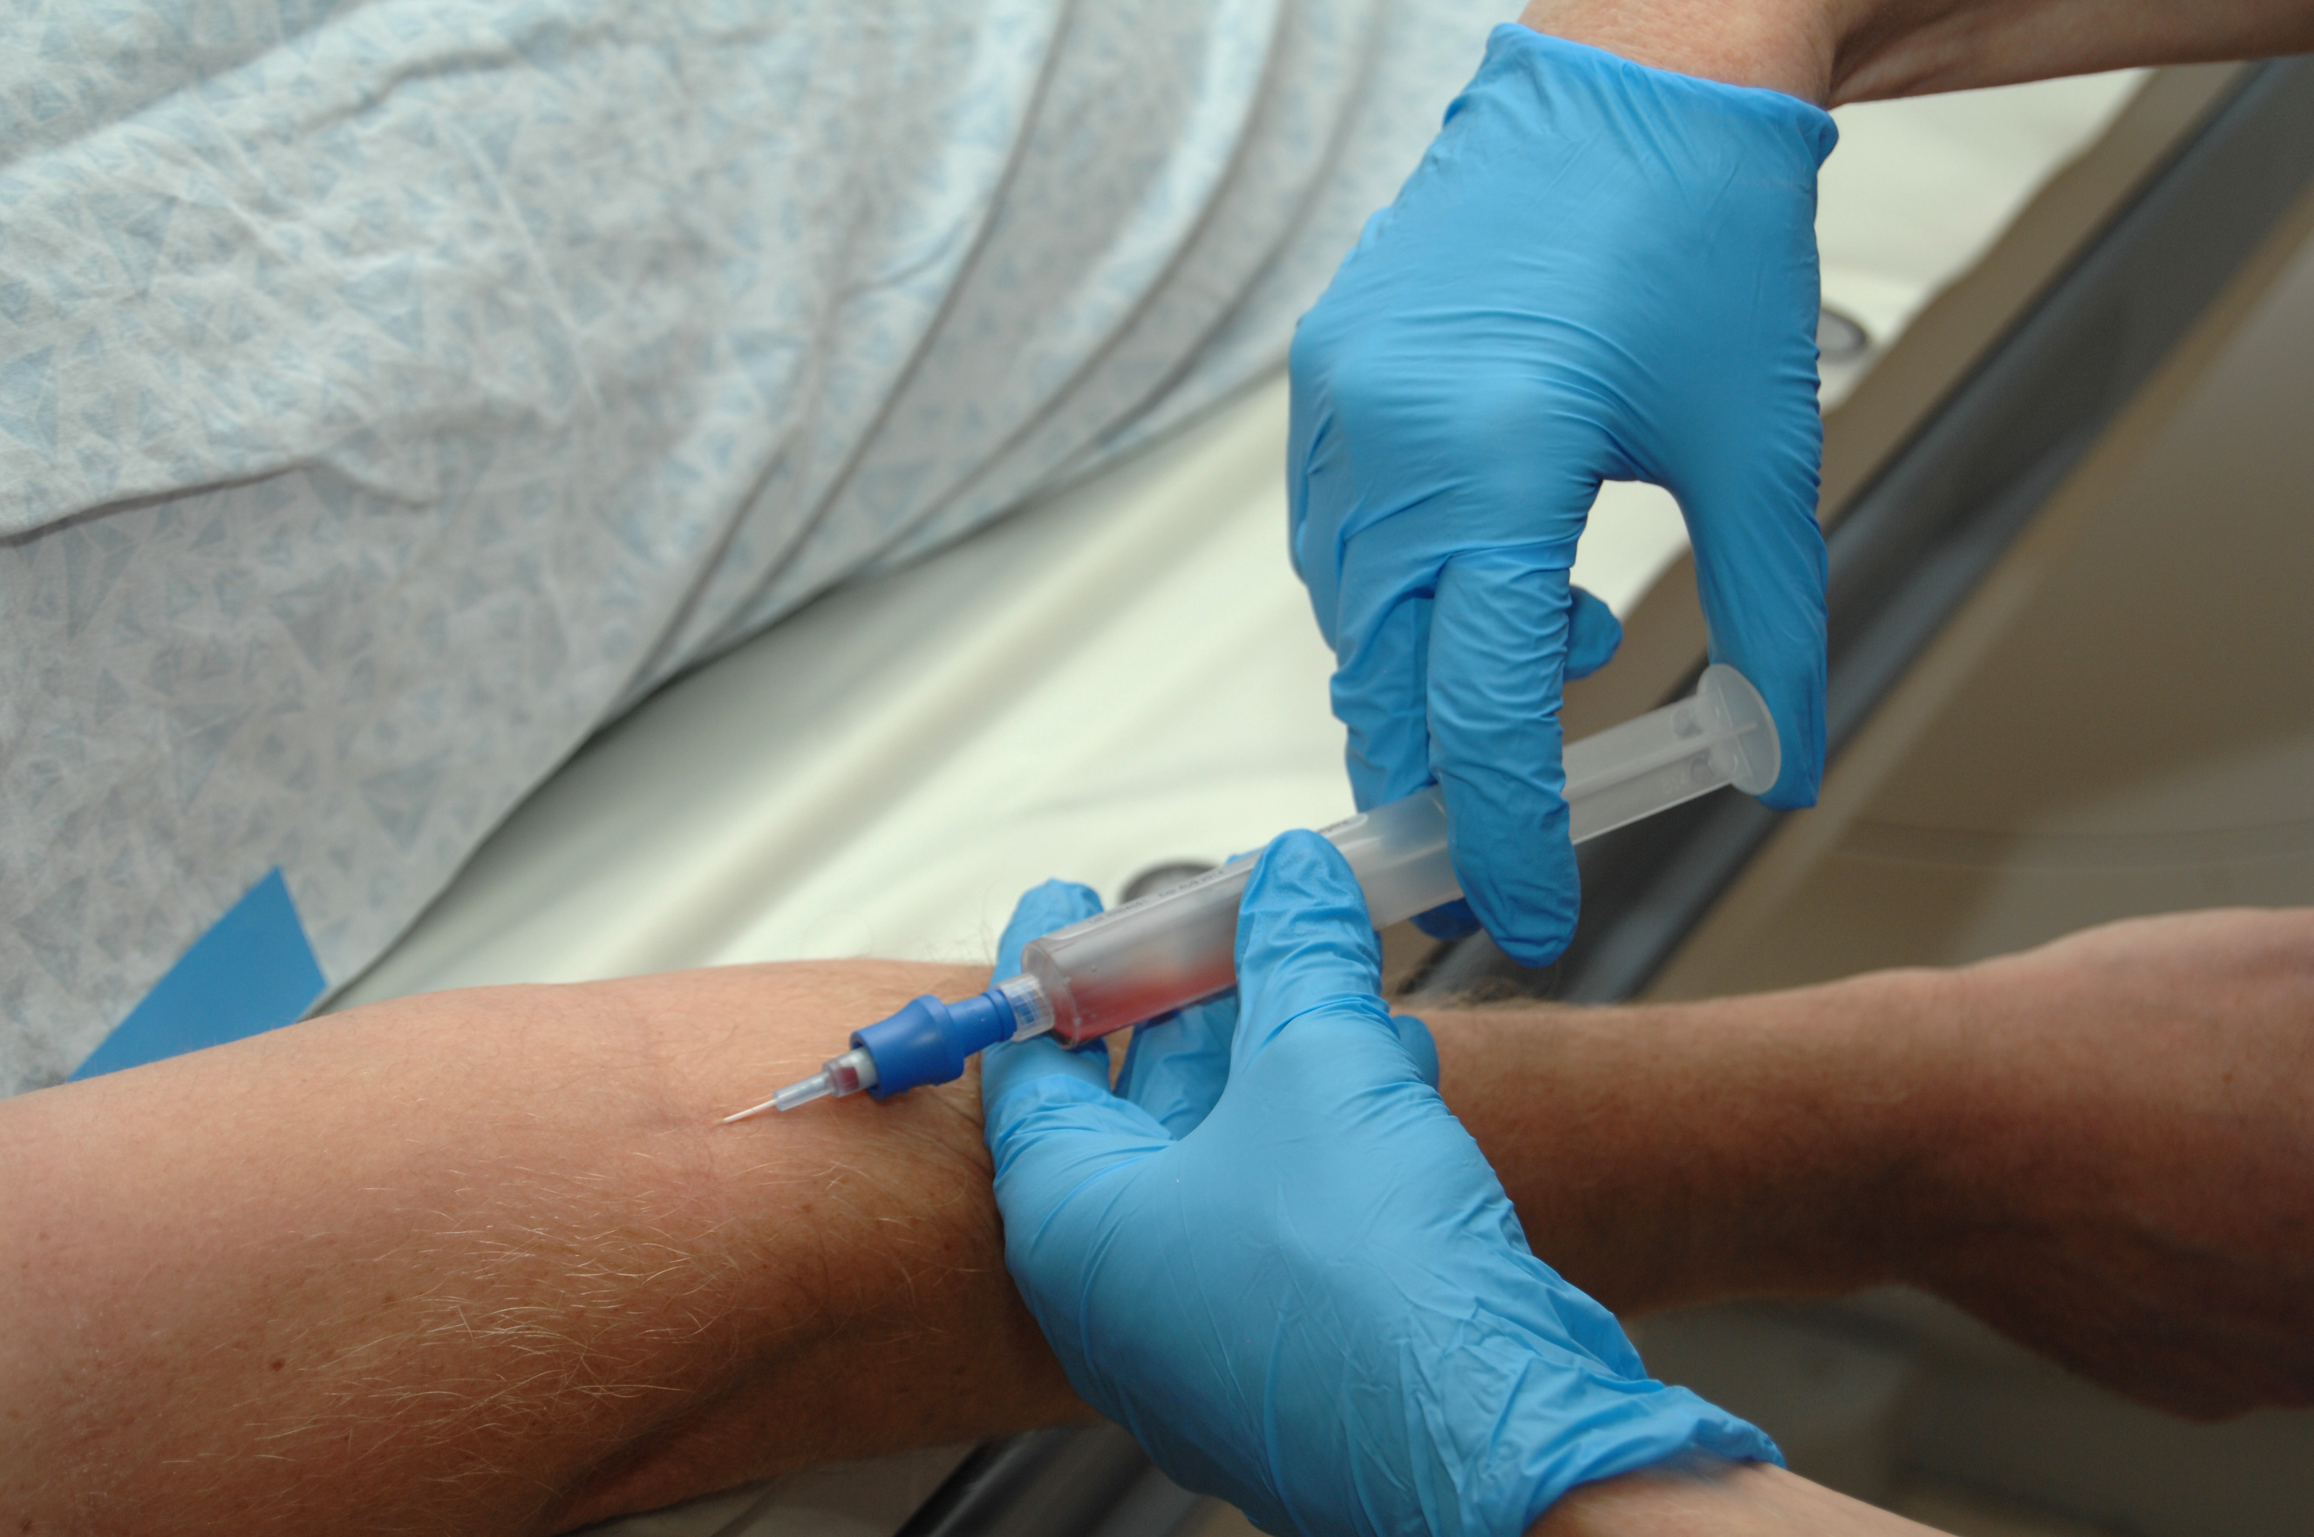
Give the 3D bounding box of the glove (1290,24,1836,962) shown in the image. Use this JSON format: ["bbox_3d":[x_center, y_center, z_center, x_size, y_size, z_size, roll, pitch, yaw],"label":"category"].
[{"bbox_3d":[0.064,-0.044,0.835,0.083,0.147,0.095,8,5,13],"label":"glove"}]

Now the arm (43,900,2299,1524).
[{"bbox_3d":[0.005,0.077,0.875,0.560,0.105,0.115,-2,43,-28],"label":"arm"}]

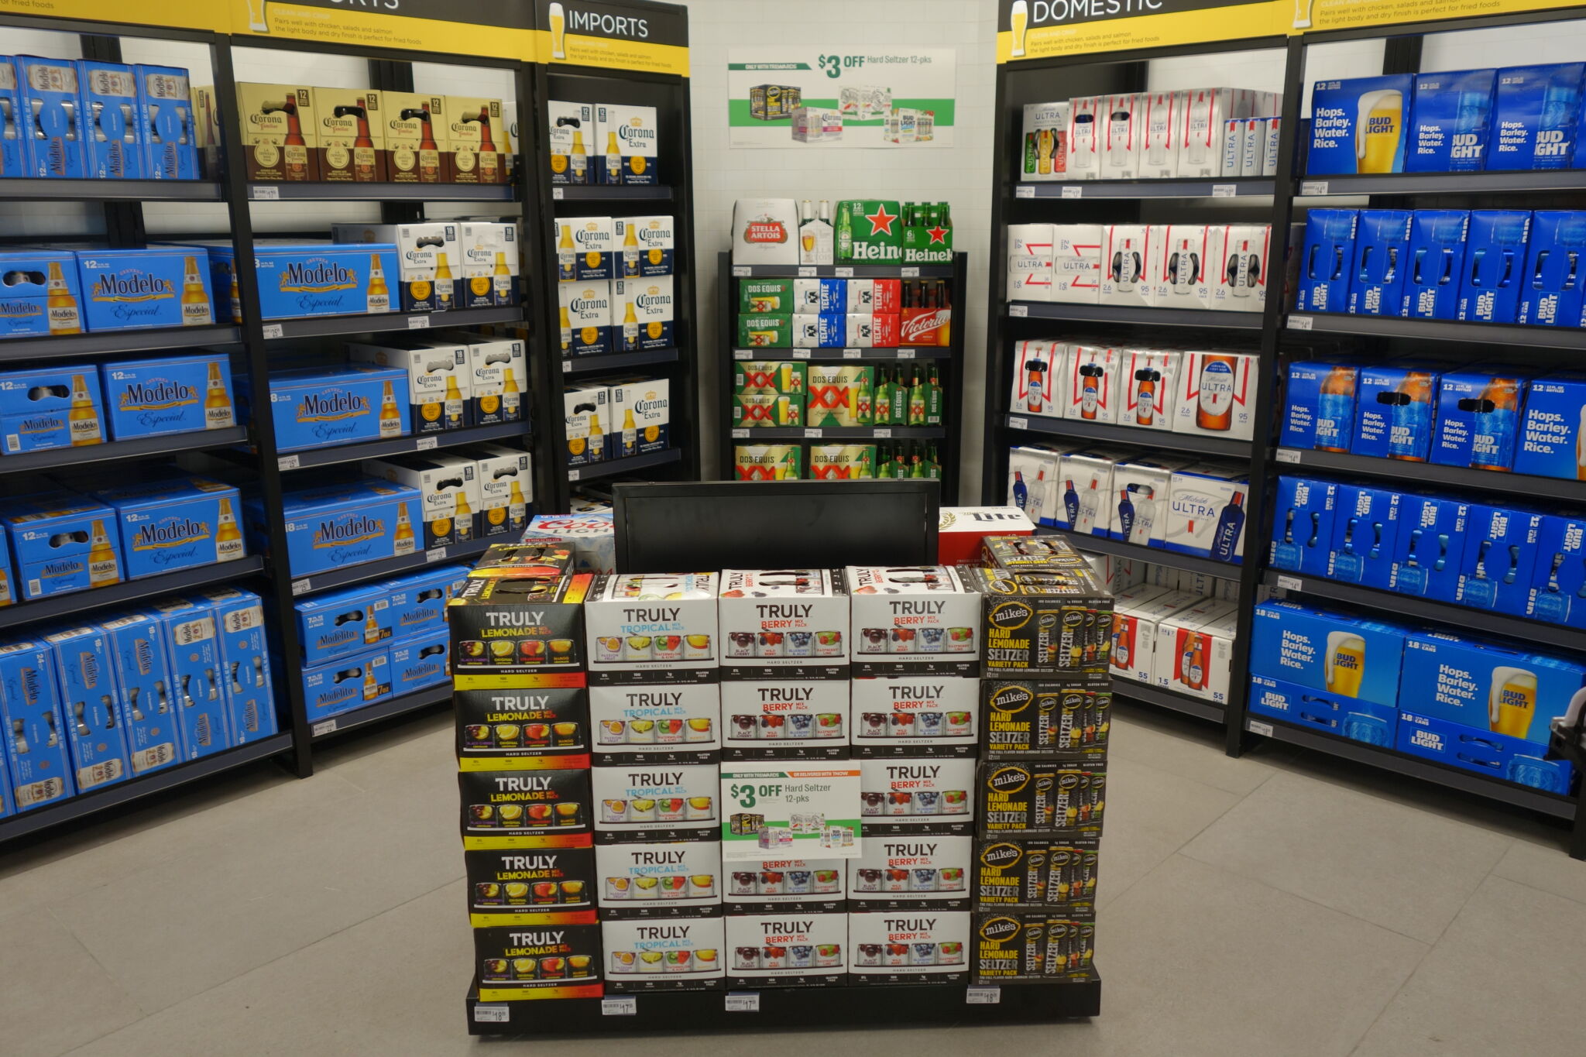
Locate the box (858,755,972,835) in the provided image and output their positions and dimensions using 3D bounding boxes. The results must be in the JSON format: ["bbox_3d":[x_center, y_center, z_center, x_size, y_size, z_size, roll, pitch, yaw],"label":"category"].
[{"bbox_3d":[0.223,0.488,2.410,0.233,0.158,0.175,-1,14,-2],"label":"box"}]

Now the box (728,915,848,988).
[{"bbox_3d":[-0.014,0.794,2.461,0.234,0.159,0.174,-1,15,-2],"label":"box"}]

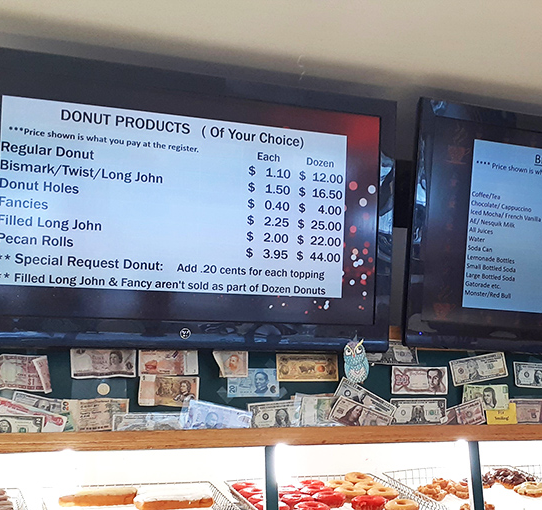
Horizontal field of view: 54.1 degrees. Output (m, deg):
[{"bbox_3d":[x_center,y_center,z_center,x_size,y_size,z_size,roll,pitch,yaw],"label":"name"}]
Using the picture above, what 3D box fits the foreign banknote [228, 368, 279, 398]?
[{"bbox_3d":[-0.038,0.299,1.238,0.120,0.066,0.002,3,-5,-12],"label":"foreign banknote"}]

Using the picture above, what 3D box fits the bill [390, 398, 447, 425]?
[{"bbox_3d":[0.367,0.390,1.318,0.156,0.066,0.002,3,-5,-12],"label":"bill"}]

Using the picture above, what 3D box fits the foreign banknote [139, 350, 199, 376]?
[{"bbox_3d":[-0.231,0.240,1.202,0.132,0.067,0.002,1,-4,-12],"label":"foreign banknote"}]

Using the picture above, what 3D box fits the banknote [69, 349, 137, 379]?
[{"bbox_3d":[-0.368,0.238,1.172,0.138,0.067,0.002,1,-4,-12],"label":"banknote"}]

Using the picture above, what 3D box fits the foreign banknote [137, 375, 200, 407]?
[{"bbox_3d":[-0.229,0.308,1.197,0.132,0.066,0.002,4,-5,-12],"label":"foreign banknote"}]

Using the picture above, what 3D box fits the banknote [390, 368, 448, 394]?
[{"bbox_3d":[0.373,0.314,1.325,0.151,0.068,0.002,3,-5,-12],"label":"banknote"}]

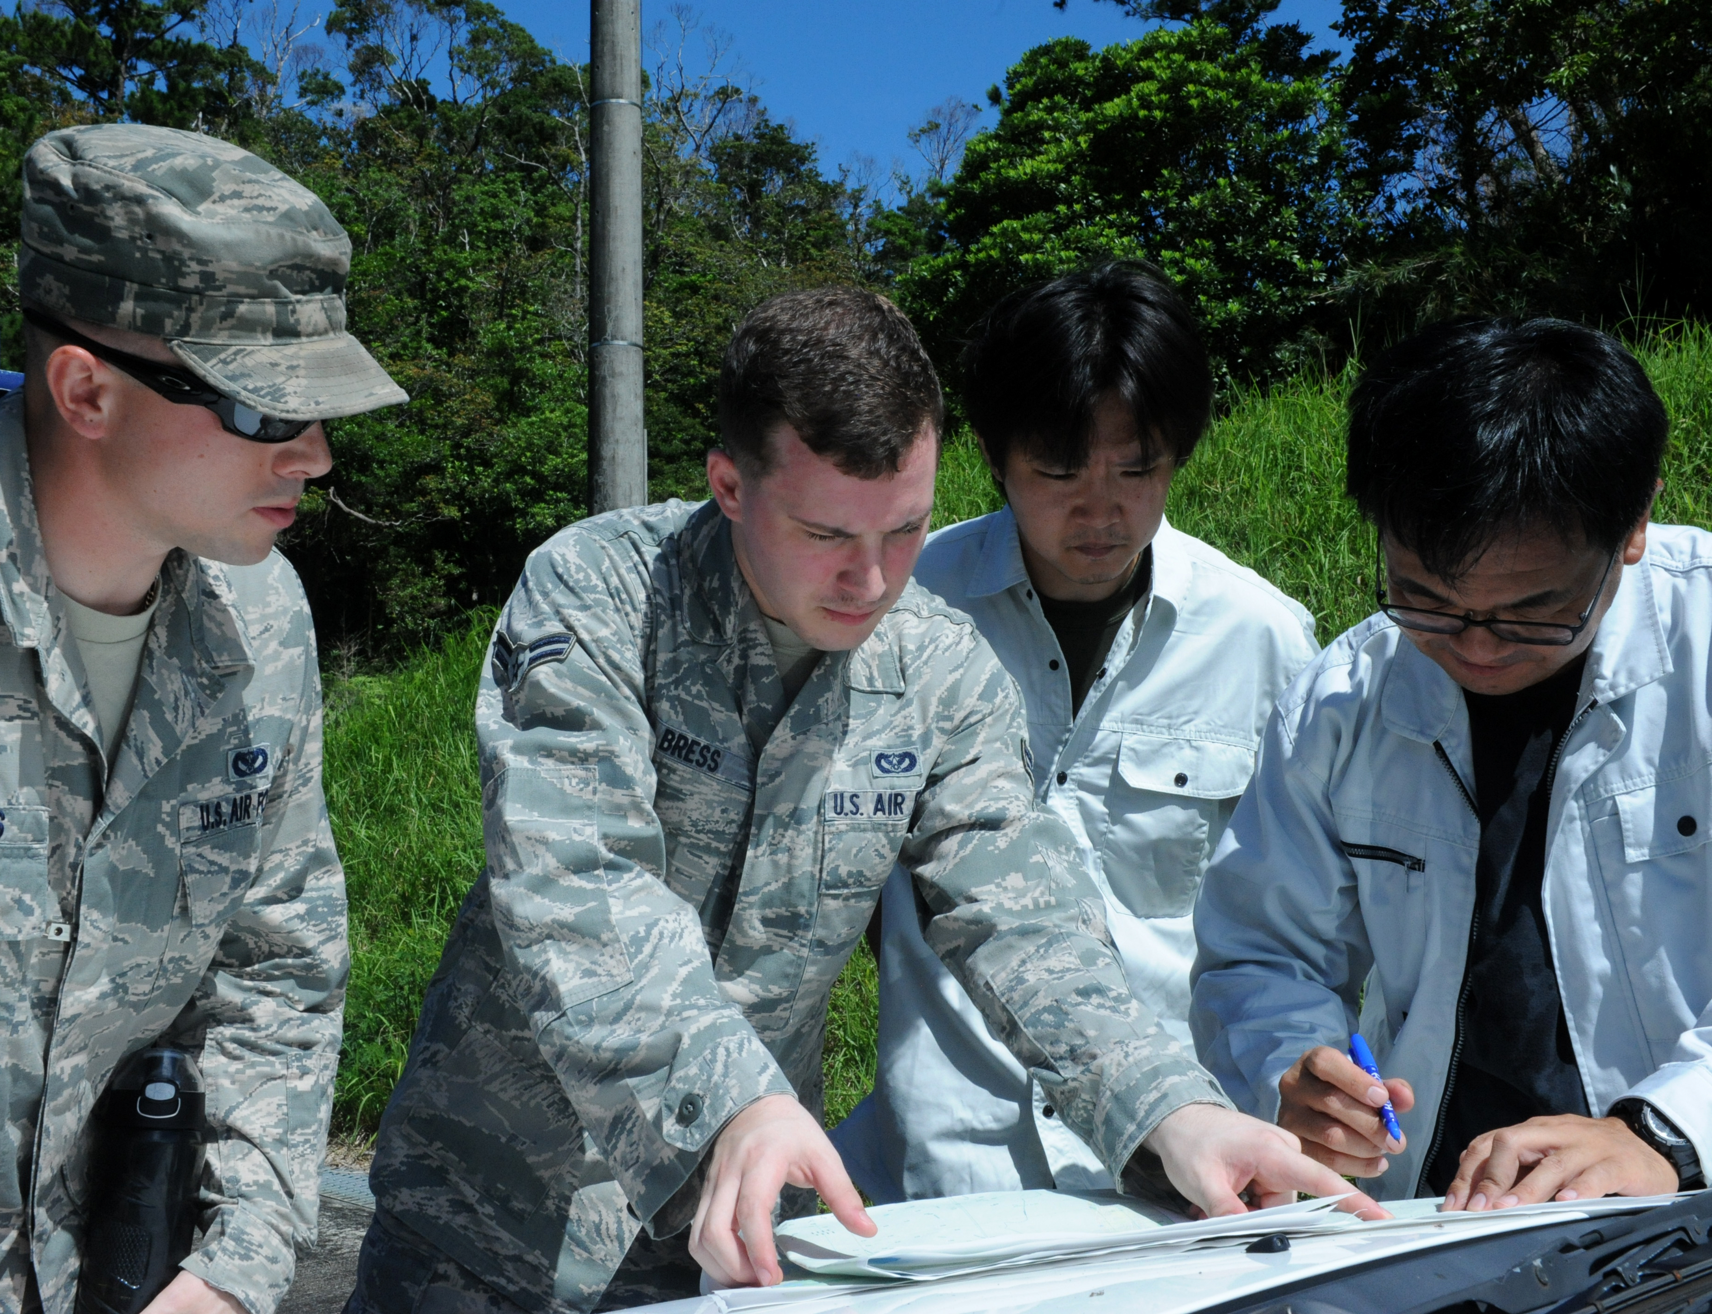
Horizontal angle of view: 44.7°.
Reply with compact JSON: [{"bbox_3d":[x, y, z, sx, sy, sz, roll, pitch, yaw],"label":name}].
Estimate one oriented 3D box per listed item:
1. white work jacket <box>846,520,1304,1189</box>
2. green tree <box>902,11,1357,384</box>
[{"bbox_3d":[0.225,0.210,1.980,0.520,0.730,0.370,0,-1,5],"label":"white work jacket"},{"bbox_3d":[1.640,-2.650,12.500,2.800,2.500,2.500,0,3,0],"label":"green tree"}]

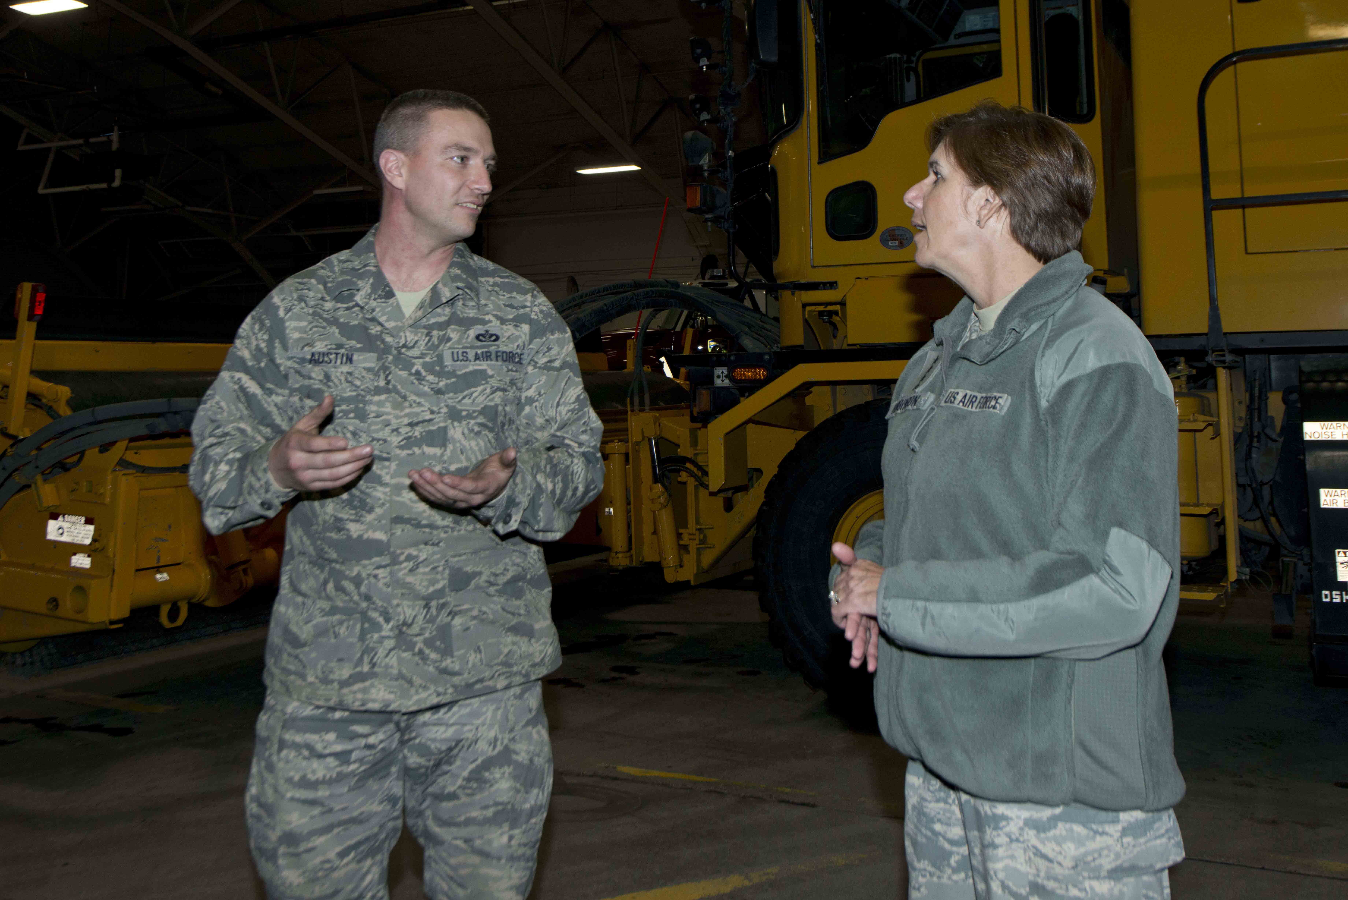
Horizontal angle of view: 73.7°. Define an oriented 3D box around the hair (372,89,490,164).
[{"bbox_3d":[-0.380,-0.498,1.410,0.190,0.130,0.165,-1,-2,20],"label":"hair"}]

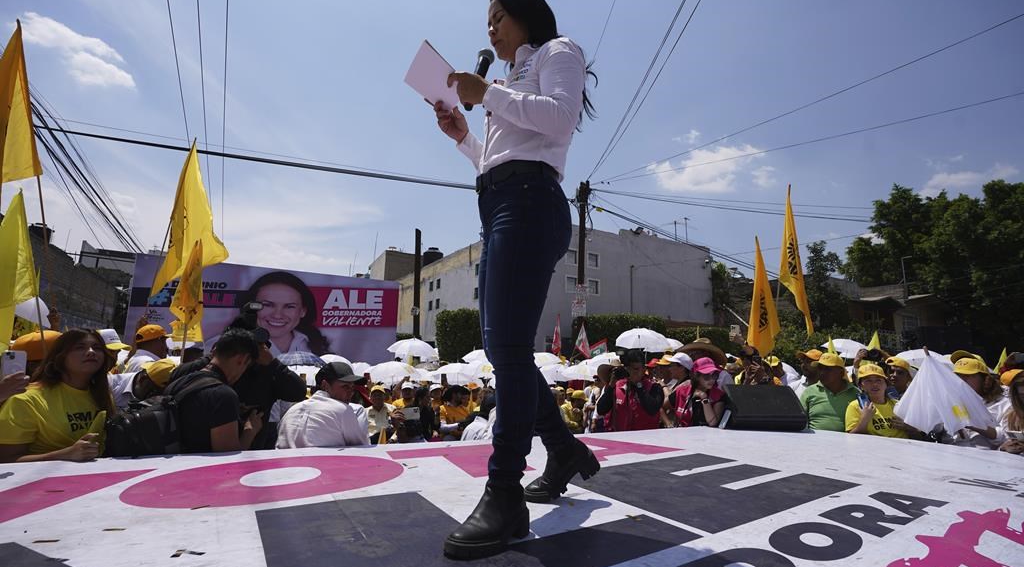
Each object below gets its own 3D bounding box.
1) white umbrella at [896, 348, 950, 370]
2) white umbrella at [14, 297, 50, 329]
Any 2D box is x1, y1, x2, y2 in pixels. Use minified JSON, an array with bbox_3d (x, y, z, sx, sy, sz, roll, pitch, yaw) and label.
[{"bbox_3d":[8.158,1.523,9.000,1.020,0.420,1.020,-8,-13,42],"label":"white umbrella"},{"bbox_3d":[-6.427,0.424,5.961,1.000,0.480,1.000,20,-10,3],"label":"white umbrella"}]

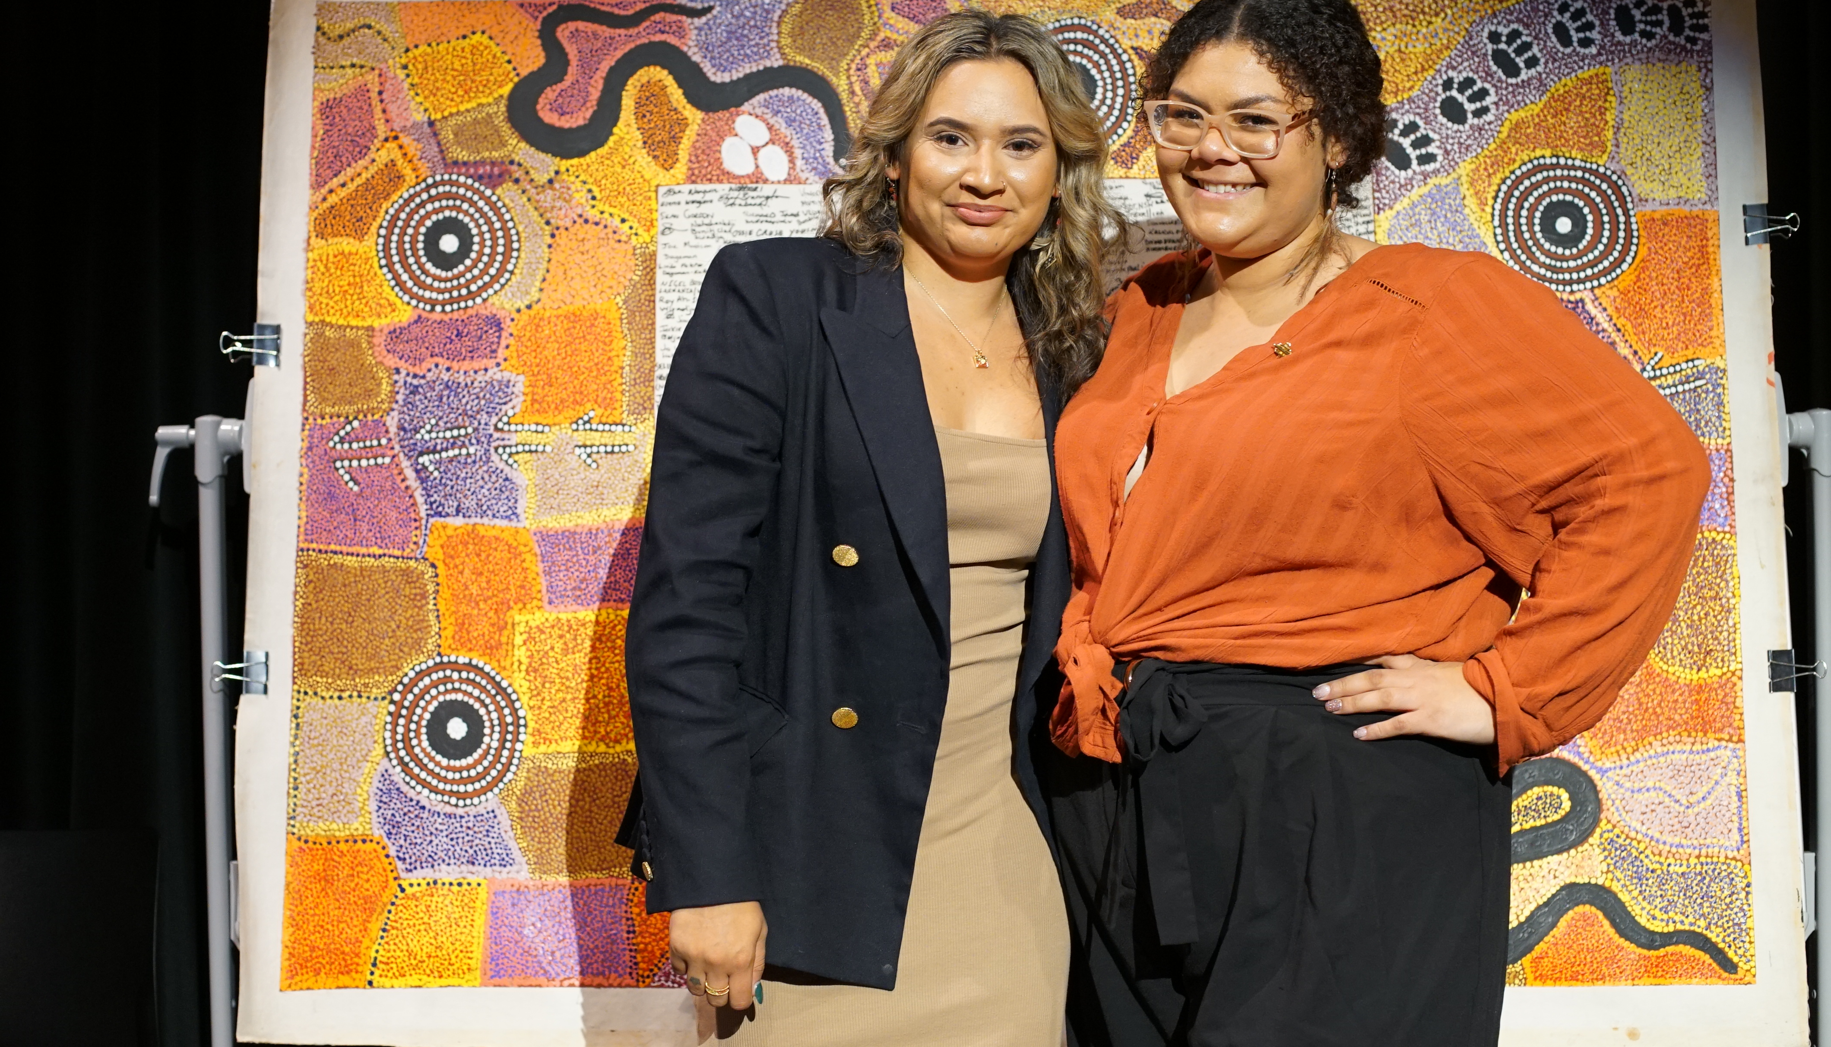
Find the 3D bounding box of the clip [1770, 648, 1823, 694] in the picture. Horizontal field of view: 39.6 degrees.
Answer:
[{"bbox_3d":[1.038,0.176,3.006,0.067,0.051,0.034,0,-8,0],"label":"clip"}]

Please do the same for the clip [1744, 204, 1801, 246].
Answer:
[{"bbox_3d":[1.034,-0.358,3.080,0.067,0.051,0.034,0,-8,0],"label":"clip"}]

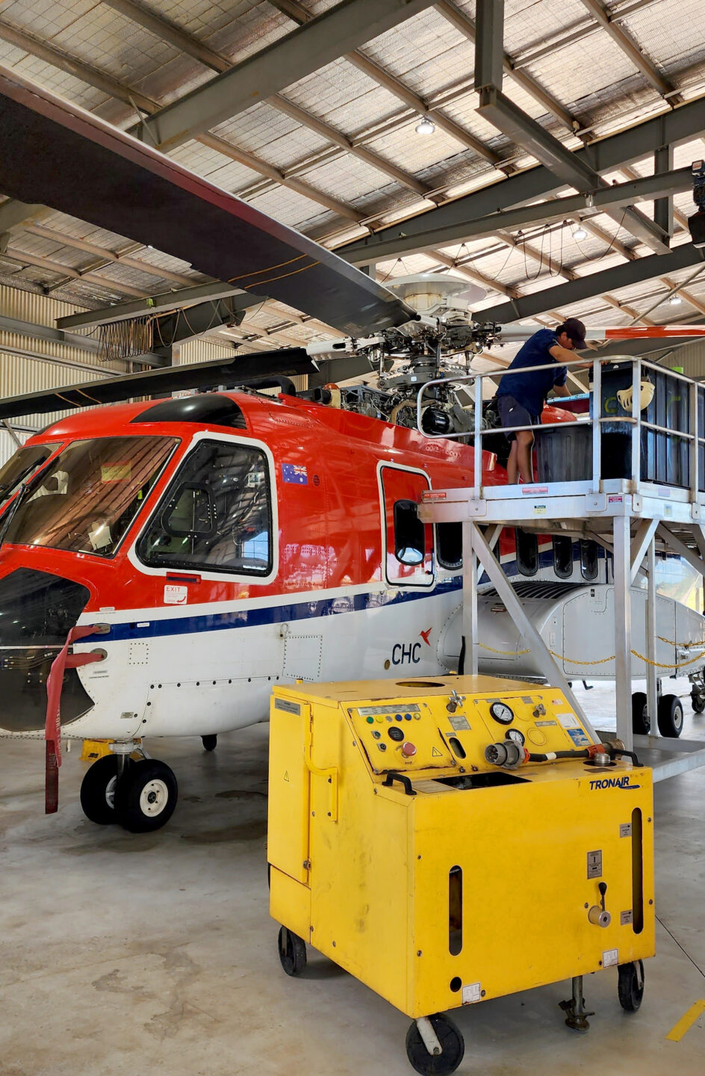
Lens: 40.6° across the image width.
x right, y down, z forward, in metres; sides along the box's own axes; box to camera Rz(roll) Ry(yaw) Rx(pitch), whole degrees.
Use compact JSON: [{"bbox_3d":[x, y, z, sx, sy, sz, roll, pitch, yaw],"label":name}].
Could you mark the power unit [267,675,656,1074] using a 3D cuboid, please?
[{"bbox_3d":[0.426,1.290,4.080,1.155,1.250,1.180,2,-3,-30],"label":"power unit"}]

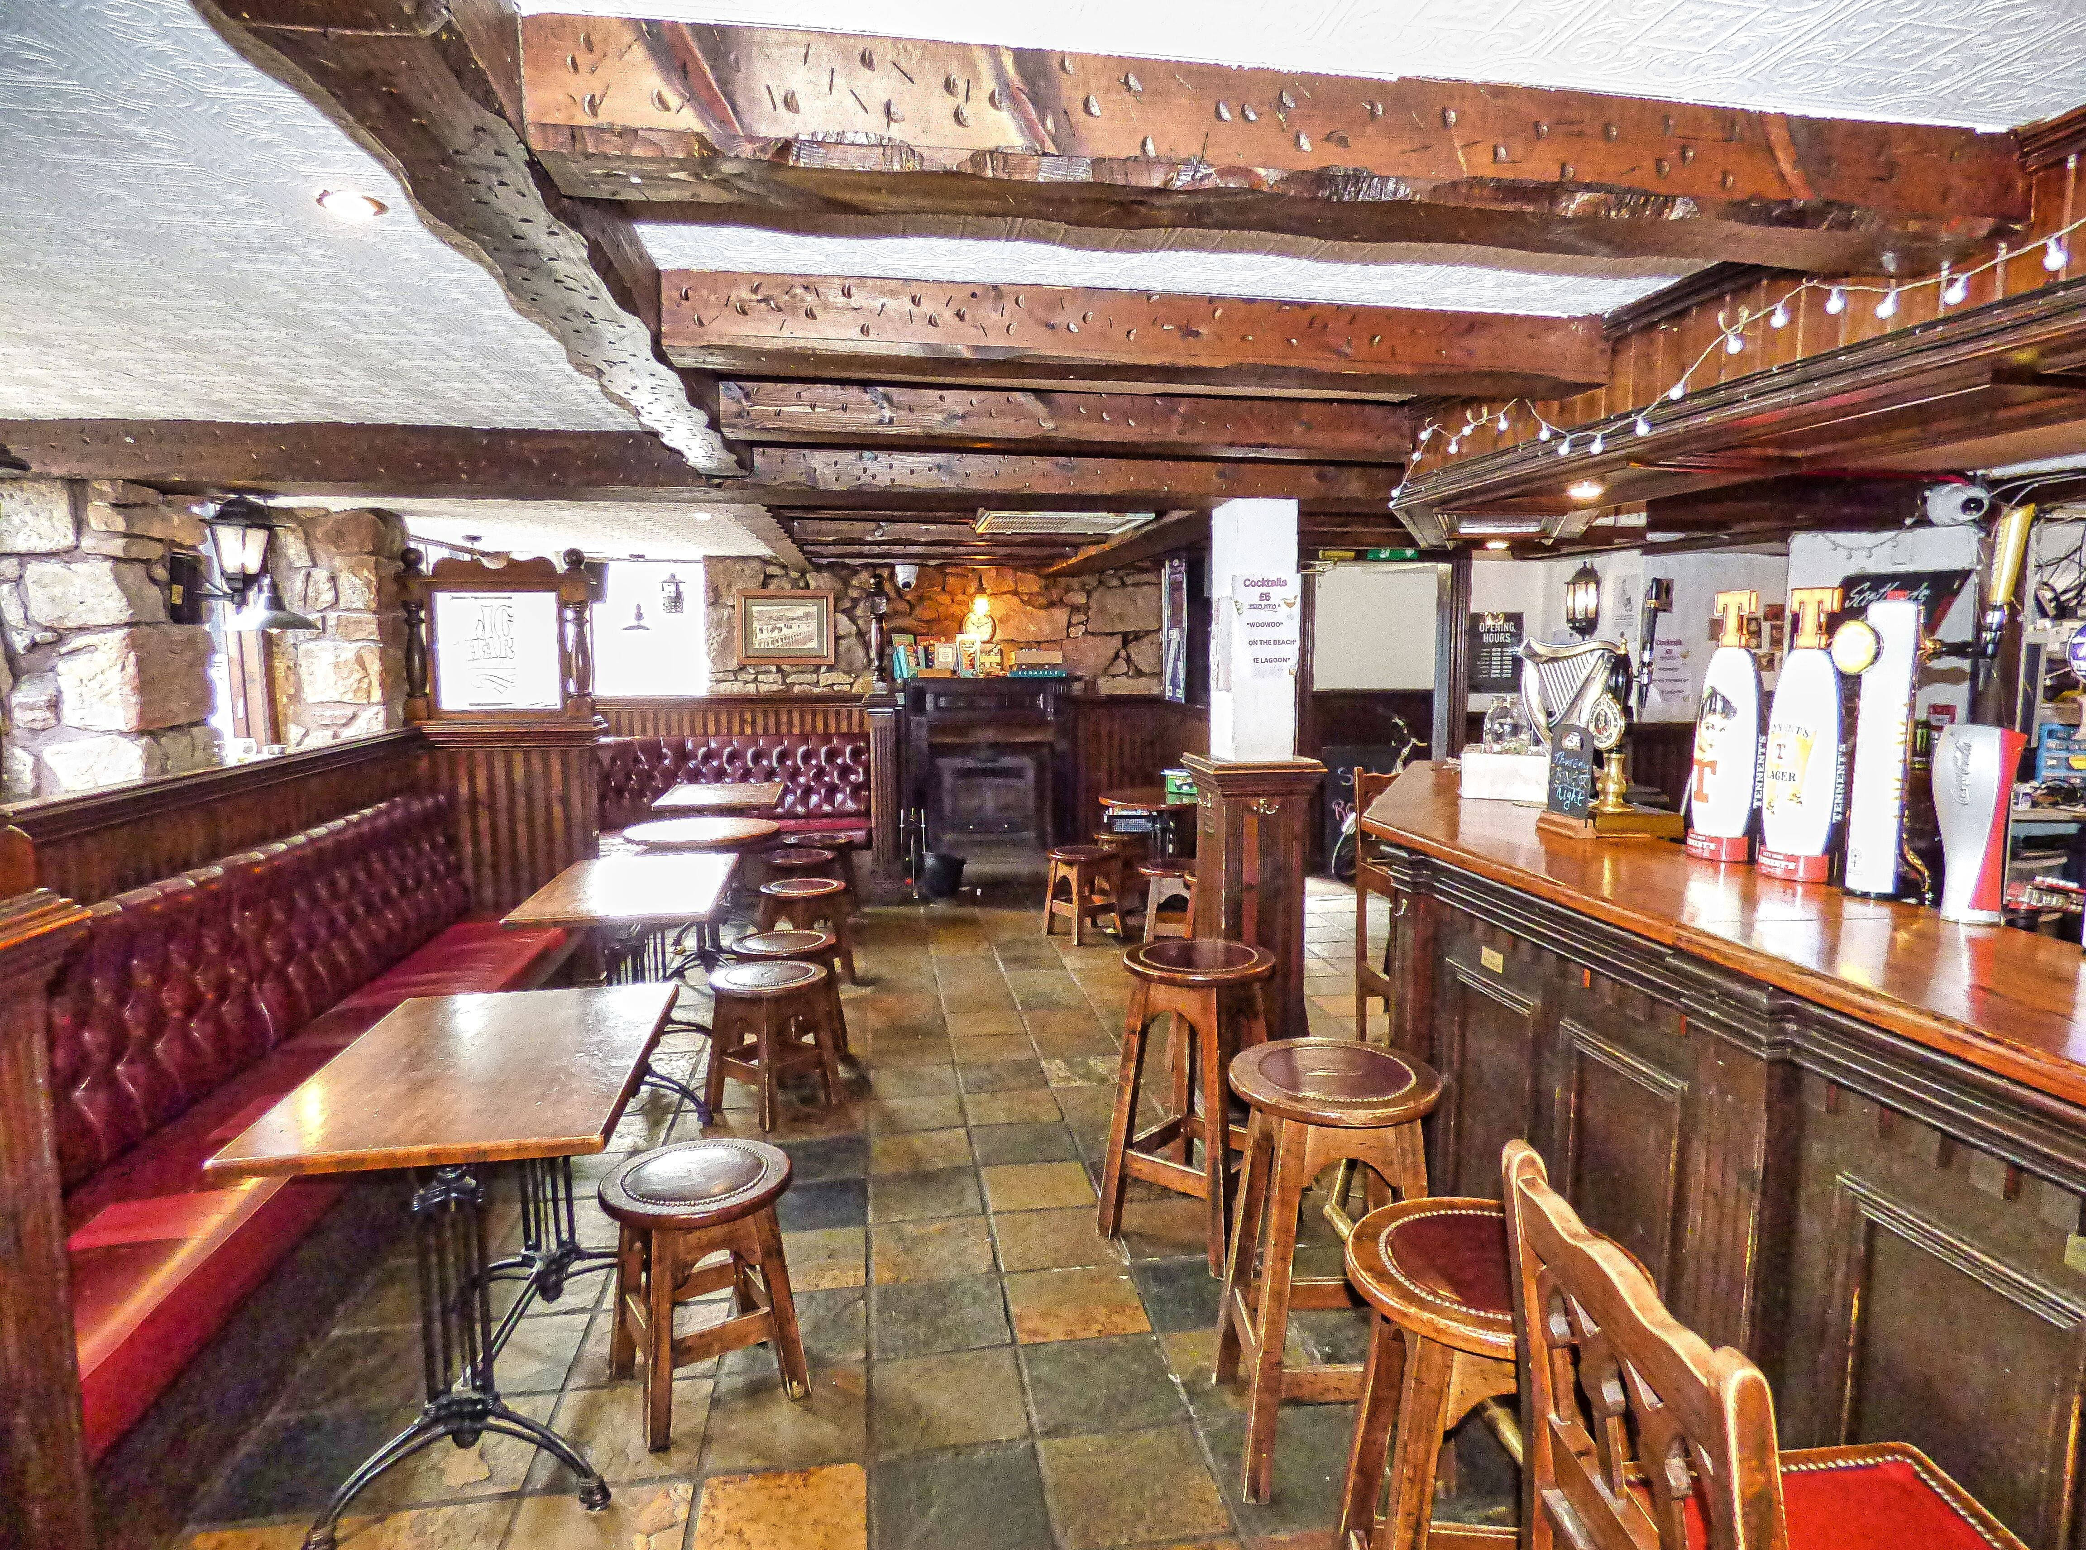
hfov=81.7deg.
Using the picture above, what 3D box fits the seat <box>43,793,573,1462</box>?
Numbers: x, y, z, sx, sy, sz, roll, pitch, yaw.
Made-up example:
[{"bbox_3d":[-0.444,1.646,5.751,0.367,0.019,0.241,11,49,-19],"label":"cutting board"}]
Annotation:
[{"bbox_3d":[-1.936,0.720,3.250,0.520,0.978,3.150,-1,6,-8],"label":"seat"}]

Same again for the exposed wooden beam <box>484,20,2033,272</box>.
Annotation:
[{"bbox_3d":[0.309,-0.702,1.416,1.686,0.134,0.177,-1,6,-8],"label":"exposed wooden beam"}]

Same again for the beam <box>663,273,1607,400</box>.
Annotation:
[{"bbox_3d":[0.236,-0.846,2.381,1.883,0.137,0.182,-2,6,-12],"label":"beam"}]

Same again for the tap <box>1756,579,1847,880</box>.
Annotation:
[{"bbox_3d":[1.554,-0.090,2.461,0.140,0.577,0.150,-2,6,-20],"label":"tap"}]

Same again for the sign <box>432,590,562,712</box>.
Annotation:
[{"bbox_3d":[-2.097,-0.476,4.646,0.460,0.466,0.040,-1,6,-8],"label":"sign"}]

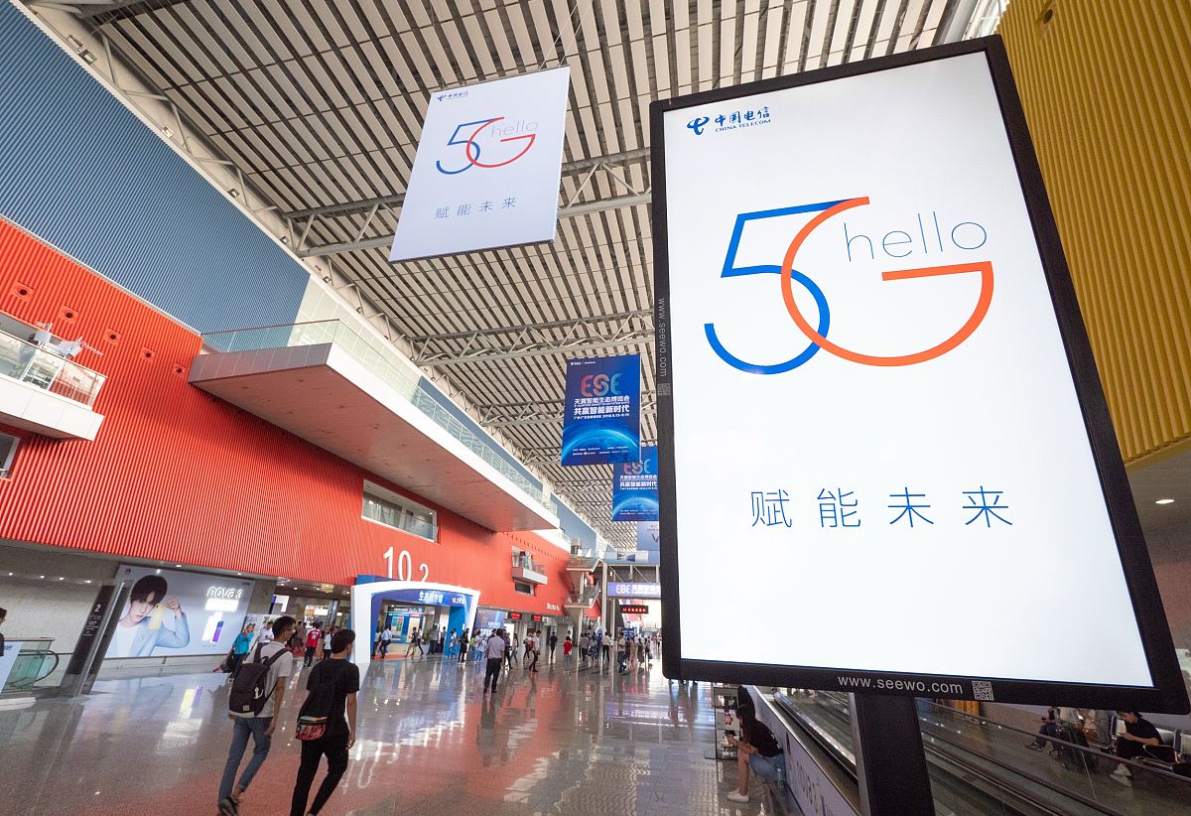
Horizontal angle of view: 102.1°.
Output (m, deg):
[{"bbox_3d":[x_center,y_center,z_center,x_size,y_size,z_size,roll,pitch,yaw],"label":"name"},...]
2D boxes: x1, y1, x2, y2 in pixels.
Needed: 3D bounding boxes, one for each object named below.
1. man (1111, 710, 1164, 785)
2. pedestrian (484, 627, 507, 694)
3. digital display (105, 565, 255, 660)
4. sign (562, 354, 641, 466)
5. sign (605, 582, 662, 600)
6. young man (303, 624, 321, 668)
[{"bbox_3d":[8.327,5.139,7.409,0.740,1.080,0.540,-3,-25,12],"label":"man"},{"bbox_3d":[-3.077,7.661,14.669,0.540,1.720,0.380,1,-25,3],"label":"pedestrian"},{"bbox_3d":[-13.298,6.643,15.514,0.150,2.450,4.750,-3,-25,12],"label":"digital display"},{"bbox_3d":[0.344,0.028,25.318,4.100,6.150,0.100,-3,-25,12],"label":"sign"},{"bbox_3d":[6.234,20.959,55.369,9.500,1.600,0.300,-3,-25,12],"label":"sign"},{"bbox_3d":[-12.177,10.147,20.805,0.520,1.660,0.420,12,-27,-20],"label":"young man"}]

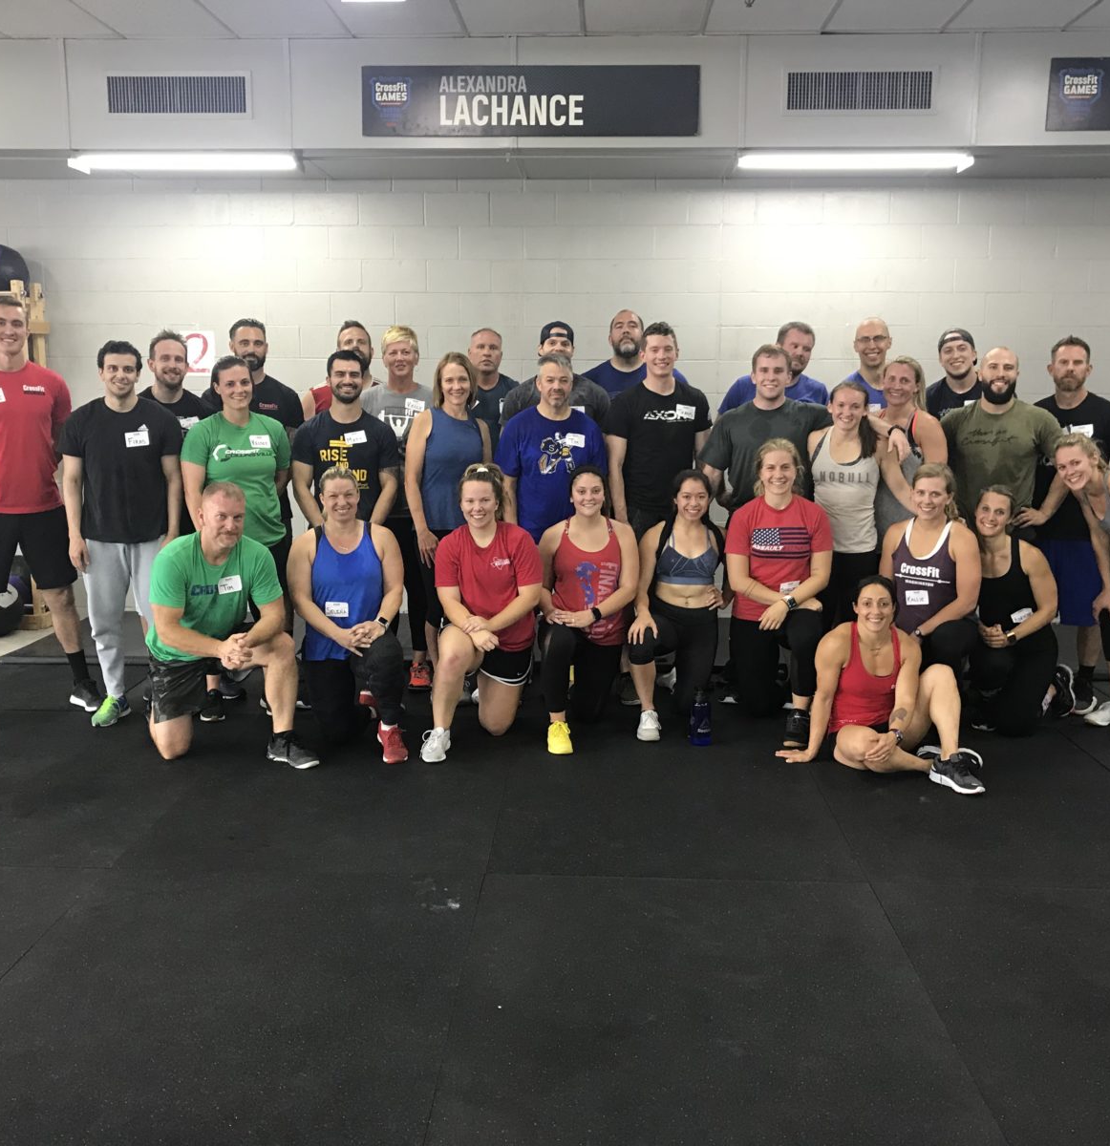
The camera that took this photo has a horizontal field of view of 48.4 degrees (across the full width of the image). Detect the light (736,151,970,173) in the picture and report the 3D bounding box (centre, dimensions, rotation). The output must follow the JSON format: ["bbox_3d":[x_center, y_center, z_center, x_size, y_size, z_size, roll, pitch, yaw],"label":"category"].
[{"bbox_3d":[1.655,-2.290,6.906,1.270,0.075,0.280,0,9,2],"label":"light"}]

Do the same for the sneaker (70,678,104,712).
[{"bbox_3d":[-2.190,0.576,5.809,0.110,0.130,0.290,-7,12,-36],"label":"sneaker"}]

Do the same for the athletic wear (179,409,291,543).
[{"bbox_3d":[-1.472,-0.445,5.714,0.482,0.597,0.280,-2,9,-12],"label":"athletic wear"}]

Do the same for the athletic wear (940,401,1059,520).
[{"bbox_3d":[2.080,-0.501,5.807,0.537,0.600,0.280,3,10,19],"label":"athletic wear"}]

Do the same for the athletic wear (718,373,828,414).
[{"bbox_3d":[1.076,-0.646,6.089,0.540,0.700,0.300,0,10,-1],"label":"athletic wear"}]

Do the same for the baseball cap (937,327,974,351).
[{"bbox_3d":[2.071,-1.174,6.366,0.180,0.135,0.260,4,-8,22],"label":"baseball cap"}]

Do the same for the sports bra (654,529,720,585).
[{"bbox_3d":[0.591,-0.074,5.484,0.280,0.260,0.210,1,10,3],"label":"sports bra"}]

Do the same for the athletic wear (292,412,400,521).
[{"bbox_3d":[-0.989,-0.493,5.836,0.500,0.600,0.280,0,9,-4],"label":"athletic wear"}]

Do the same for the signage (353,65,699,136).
[{"bbox_3d":[-0.129,-2.525,6.619,1.805,0.370,0.025,0,9,2],"label":"signage"}]

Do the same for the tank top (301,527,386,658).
[{"bbox_3d":[-0.922,0.077,5.377,0.339,0.558,0.280,-1,9,-7],"label":"tank top"}]

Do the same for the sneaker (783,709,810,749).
[{"bbox_3d":[1.079,0.684,5.480,0.100,0.110,0.265,2,9,12],"label":"sneaker"}]

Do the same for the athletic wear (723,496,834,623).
[{"bbox_3d":[1.016,-0.068,5.593,0.475,0.580,0.270,2,10,10],"label":"athletic wear"}]

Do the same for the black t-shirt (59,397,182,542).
[{"bbox_3d":[-2.010,-0.485,5.722,0.516,0.653,0.280,-2,9,-15],"label":"black t-shirt"}]

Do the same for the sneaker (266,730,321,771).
[{"bbox_3d":[-1.071,0.715,5.061,0.282,0.120,0.105,6,11,31],"label":"sneaker"}]

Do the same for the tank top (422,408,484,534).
[{"bbox_3d":[-0.496,-0.499,5.974,0.310,0.585,0.240,-1,9,-10],"label":"tank top"}]

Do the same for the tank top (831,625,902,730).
[{"bbox_3d":[1.298,0.438,5.181,0.335,0.470,0.250,1,10,6],"label":"tank top"}]

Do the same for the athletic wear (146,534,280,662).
[{"bbox_3d":[-1.420,0.102,5.148,0.530,0.520,0.330,1,23,-17],"label":"athletic wear"}]

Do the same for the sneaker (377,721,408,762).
[{"bbox_3d":[-0.692,0.713,5.235,0.100,0.115,0.265,-2,9,-15],"label":"sneaker"}]

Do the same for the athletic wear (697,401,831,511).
[{"bbox_3d":[0.998,-0.532,5.956,0.630,0.600,0.300,1,9,4],"label":"athletic wear"}]

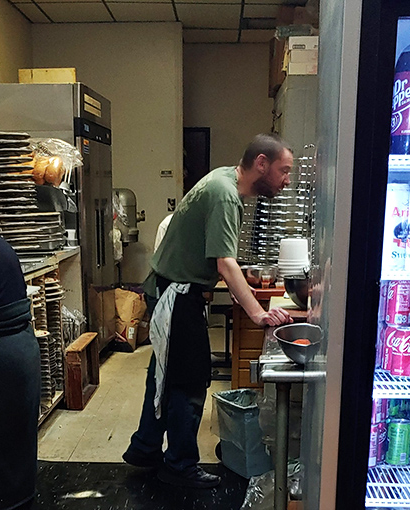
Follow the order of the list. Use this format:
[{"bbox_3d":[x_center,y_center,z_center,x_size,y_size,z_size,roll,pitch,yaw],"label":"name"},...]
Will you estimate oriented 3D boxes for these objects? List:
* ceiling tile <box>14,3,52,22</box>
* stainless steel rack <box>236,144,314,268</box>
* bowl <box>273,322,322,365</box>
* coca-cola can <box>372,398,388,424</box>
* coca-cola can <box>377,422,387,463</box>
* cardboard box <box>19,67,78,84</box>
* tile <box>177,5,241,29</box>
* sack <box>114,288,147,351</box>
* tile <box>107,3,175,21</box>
[{"bbox_3d":[-1.601,-2.253,4.572,0.205,0.020,0.550,0,10,0],"label":"ceiling tile"},{"bbox_3d":[0.395,-0.258,2.828,0.370,0.690,0.340,1,9,3],"label":"stainless steel rack"},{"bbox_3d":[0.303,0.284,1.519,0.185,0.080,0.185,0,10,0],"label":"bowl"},{"bbox_3d":[0.482,0.417,1.393,0.066,0.122,0.066,1,7,2],"label":"coca-cola can"},{"bbox_3d":[0.514,0.554,1.484,0.066,0.122,0.066,1,9,3],"label":"coca-cola can"},{"bbox_3d":[-1.205,-1.364,3.778,0.430,0.130,0.220,0,9,-5],"label":"cardboard box"},{"bbox_3d":[0.042,-2.225,4.585,0.610,0.020,0.610,1,7,2],"label":"tile"},{"bbox_3d":[-0.623,0.530,4.147,0.290,0.507,0.240,0,11,2],"label":"sack"},{"bbox_3d":[-0.571,-2.225,4.509,0.610,0.020,0.470,1,7,2],"label":"tile"}]

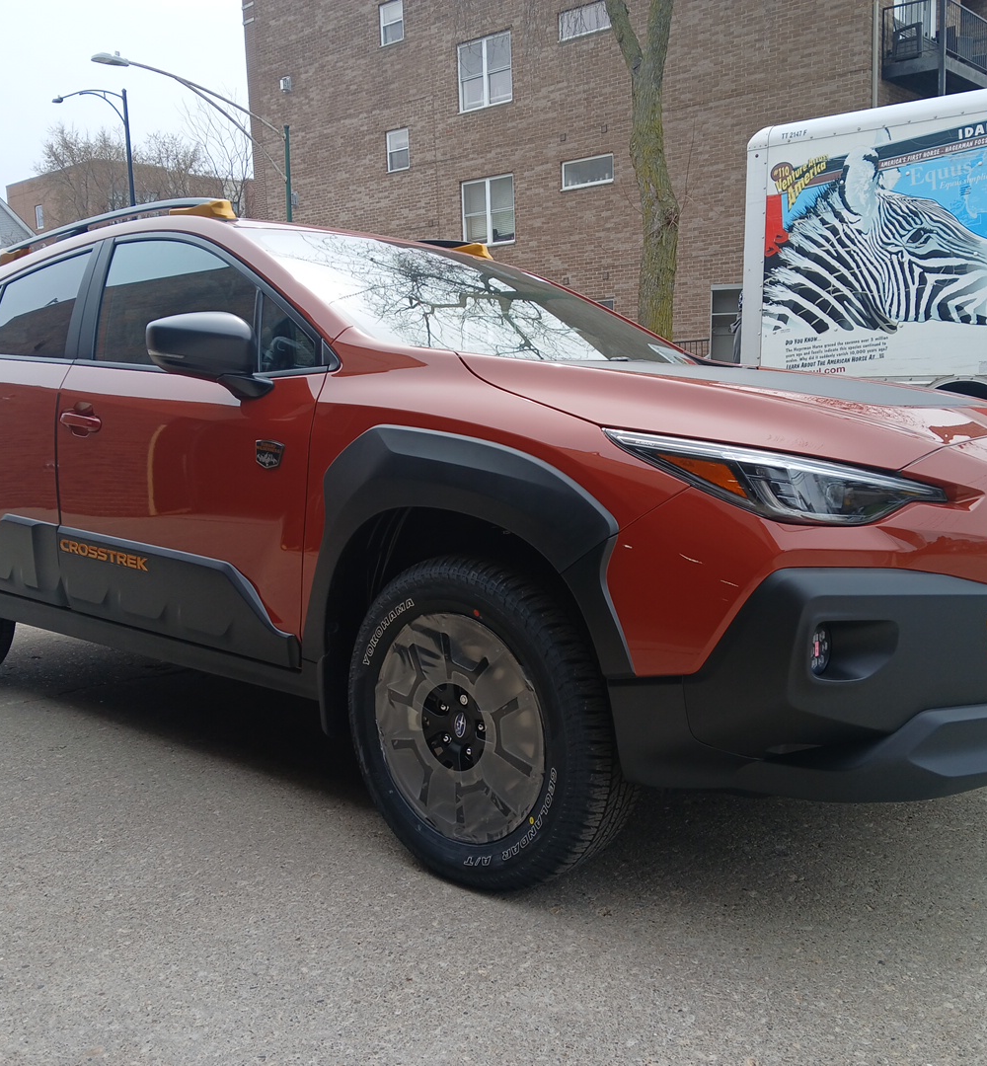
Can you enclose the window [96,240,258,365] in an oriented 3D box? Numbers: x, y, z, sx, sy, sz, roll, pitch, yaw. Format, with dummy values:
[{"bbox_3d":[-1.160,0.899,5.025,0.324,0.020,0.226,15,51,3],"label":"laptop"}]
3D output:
[{"bbox_3d":[-0.896,-0.672,2.991,0.840,0.400,0.050,5,-10,40],"label":"window"}]

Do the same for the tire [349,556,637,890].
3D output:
[{"bbox_3d":[-0.006,0.388,2.271,0.700,0.700,0.235,5,9,39],"label":"tire"}]

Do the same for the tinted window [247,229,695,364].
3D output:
[{"bbox_3d":[-0.002,-0.651,3.172,0.900,0.120,1.380,40,29,30],"label":"tinted window"}]

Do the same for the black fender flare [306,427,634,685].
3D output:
[{"bbox_3d":[-0.076,0.058,2.191,0.920,0.550,0.120,5,9,40],"label":"black fender flare"}]

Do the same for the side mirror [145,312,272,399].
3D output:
[{"bbox_3d":[-0.678,-0.426,2.569,0.210,0.200,0.250,5,9,40],"label":"side mirror"}]

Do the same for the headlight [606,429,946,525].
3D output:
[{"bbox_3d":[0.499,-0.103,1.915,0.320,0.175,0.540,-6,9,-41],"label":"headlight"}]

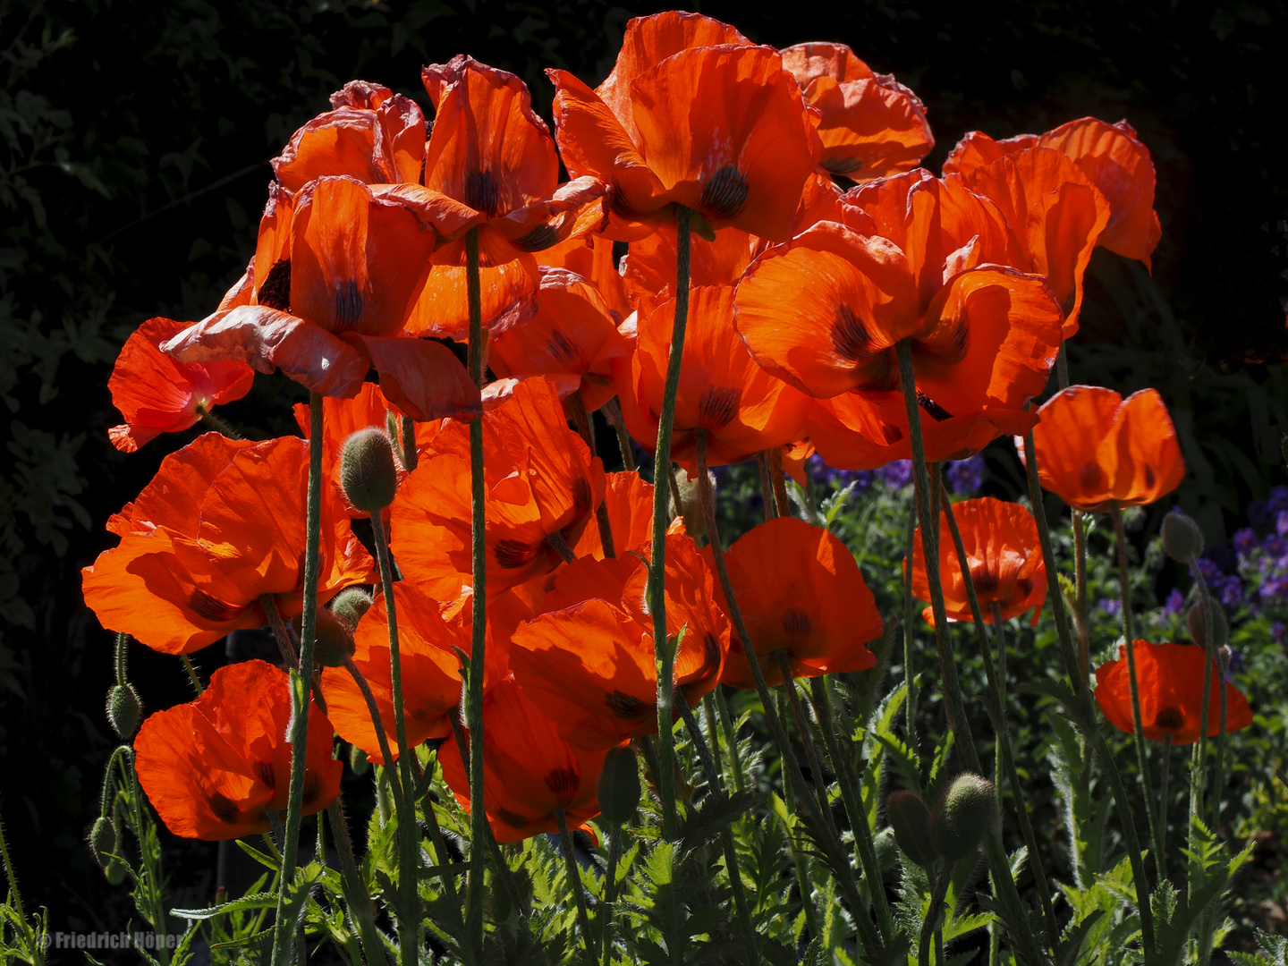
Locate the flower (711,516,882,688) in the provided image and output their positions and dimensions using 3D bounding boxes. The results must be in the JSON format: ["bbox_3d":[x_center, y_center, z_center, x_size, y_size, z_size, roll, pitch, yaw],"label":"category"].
[{"bbox_3d":[0.080,0.066,2.700,0.105,0.080,0.098,-5,-20,0],"label":"flower"}]

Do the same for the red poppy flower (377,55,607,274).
[{"bbox_3d":[-0.074,-0.156,2.410,0.114,0.106,0.112,0,0,0],"label":"red poppy flower"}]

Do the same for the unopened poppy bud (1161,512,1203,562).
[{"bbox_3d":[0.318,0.032,2.900,0.025,0.031,0.025,-15,0,0],"label":"unopened poppy bud"}]

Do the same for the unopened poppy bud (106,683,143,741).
[{"bbox_3d":[-0.265,0.117,2.500,0.019,0.029,0.019,0,0,0],"label":"unopened poppy bud"}]

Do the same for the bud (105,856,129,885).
[{"bbox_3d":[-0.279,0.204,2.600,0.013,0.018,0.013,0,0,0],"label":"bud"}]

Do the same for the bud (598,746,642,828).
[{"bbox_3d":[-0.012,0.148,2.400,0.021,0.038,0.021,2,2,0],"label":"bud"}]

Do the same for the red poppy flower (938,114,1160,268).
[{"bbox_3d":[0.229,-0.160,2.750,0.122,0.092,0.110,0,3,0],"label":"red poppy flower"}]

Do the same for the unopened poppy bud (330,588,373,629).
[{"bbox_3d":[-0.151,0.069,2.560,0.022,0.032,0.022,-7,0,0],"label":"unopened poppy bud"}]

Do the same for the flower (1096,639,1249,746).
[{"bbox_3d":[0.307,0.122,2.850,0.091,0.060,0.085,0,-6,0],"label":"flower"}]

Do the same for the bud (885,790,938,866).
[{"bbox_3d":[0.130,0.167,2.380,0.021,0.038,0.021,-22,0,0],"label":"bud"}]

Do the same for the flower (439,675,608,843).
[{"bbox_3d":[-0.061,0.140,2.500,0.090,0.080,0.085,-7,-18,-6],"label":"flower"}]

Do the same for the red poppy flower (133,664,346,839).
[{"bbox_3d":[-0.207,0.136,2.500,0.106,0.088,0.102,-14,-9,-2],"label":"red poppy flower"}]

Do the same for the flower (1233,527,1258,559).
[{"bbox_3d":[0.477,0.048,3.900,0.021,0.025,0.018,0,3,0],"label":"flower"}]

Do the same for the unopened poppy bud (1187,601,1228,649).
[{"bbox_3d":[0.339,0.085,2.950,0.025,0.030,0.025,-9,0,0],"label":"unopened poppy bud"}]

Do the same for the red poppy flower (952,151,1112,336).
[{"bbox_3d":[0.198,-0.124,2.520,0.092,0.098,0.092,-10,-7,-36],"label":"red poppy flower"}]

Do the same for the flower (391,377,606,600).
[{"bbox_3d":[-0.072,0.003,2.420,0.105,0.092,0.100,-11,-26,-24],"label":"flower"}]

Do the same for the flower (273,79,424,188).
[{"bbox_3d":[-0.148,-0.174,2.520,0.090,0.075,0.088,0,0,-30],"label":"flower"}]

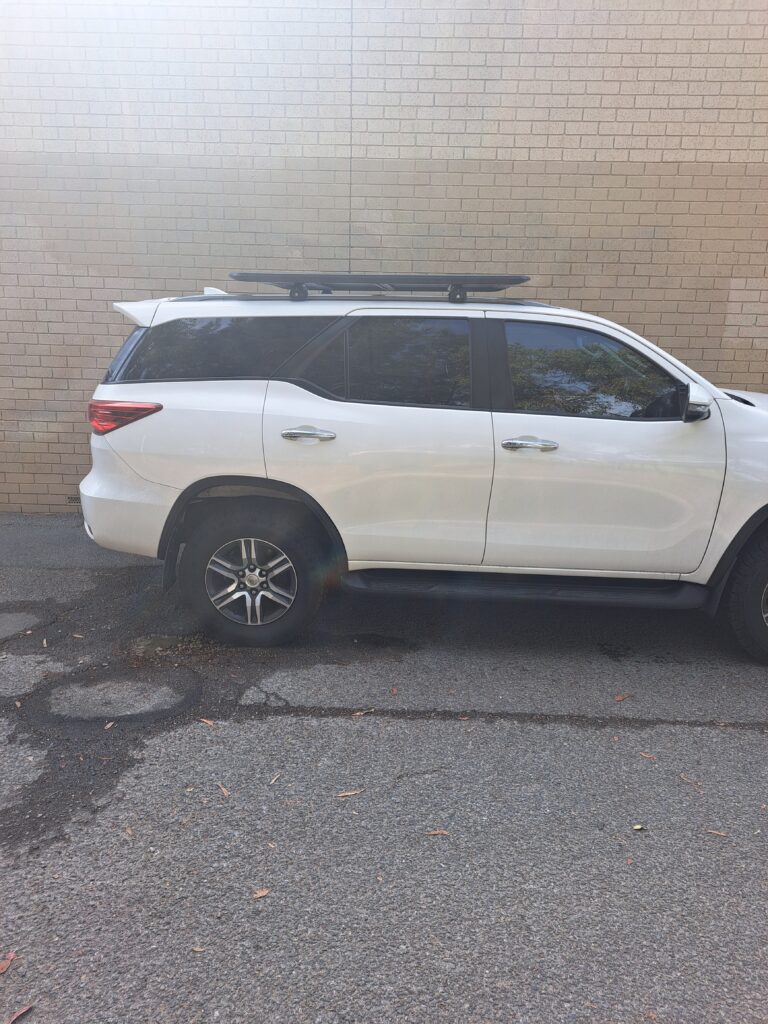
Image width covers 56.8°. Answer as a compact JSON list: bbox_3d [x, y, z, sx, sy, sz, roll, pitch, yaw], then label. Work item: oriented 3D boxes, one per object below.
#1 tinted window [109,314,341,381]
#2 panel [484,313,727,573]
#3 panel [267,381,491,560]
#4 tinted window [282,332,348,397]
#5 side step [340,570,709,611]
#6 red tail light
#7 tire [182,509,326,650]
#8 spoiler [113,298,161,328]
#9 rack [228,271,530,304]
[{"bbox_3d":[-0.763,-0.775,3.374,1.060,0.345,0.080,3,-5,5],"label":"tinted window"},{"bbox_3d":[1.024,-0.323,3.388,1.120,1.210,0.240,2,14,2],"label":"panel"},{"bbox_3d":[-0.031,-0.179,3.416,1.090,0.870,0.120,2,14,2],"label":"panel"},{"bbox_3d":[-0.329,-0.698,3.357,0.315,0.335,0.060,2,-4,2],"label":"tinted window"},{"bbox_3d":[0.676,0.375,3.535,1.800,0.110,0.220,2,14,2],"label":"side step"},{"bbox_3d":[-1.259,-0.472,3.517,0.430,0.160,0.310,2,14,2],"label":"red tail light"},{"bbox_3d":[-0.659,0.312,3.656,0.755,0.755,0.260,2,14,2],"label":"tire"},{"bbox_3d":[-1.190,-1.144,4.118,0.310,0.150,1.280,2,14,2],"label":"spoiler"},{"bbox_3d":[0.001,-1.234,4.036,1.520,0.145,1.240,2,14,2],"label":"rack"}]

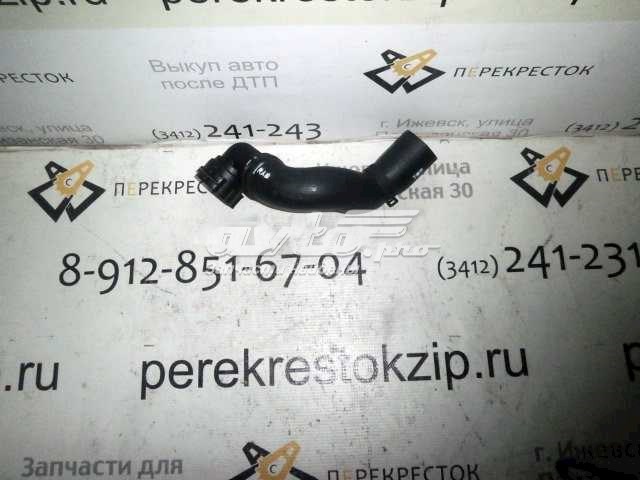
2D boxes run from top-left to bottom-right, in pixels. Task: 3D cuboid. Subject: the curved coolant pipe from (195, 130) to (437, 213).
[{"bbox_3d":[-0.004,-0.072,0.505,0.252,0.055,0.082,-4,79,-2],"label":"curved coolant pipe"}]

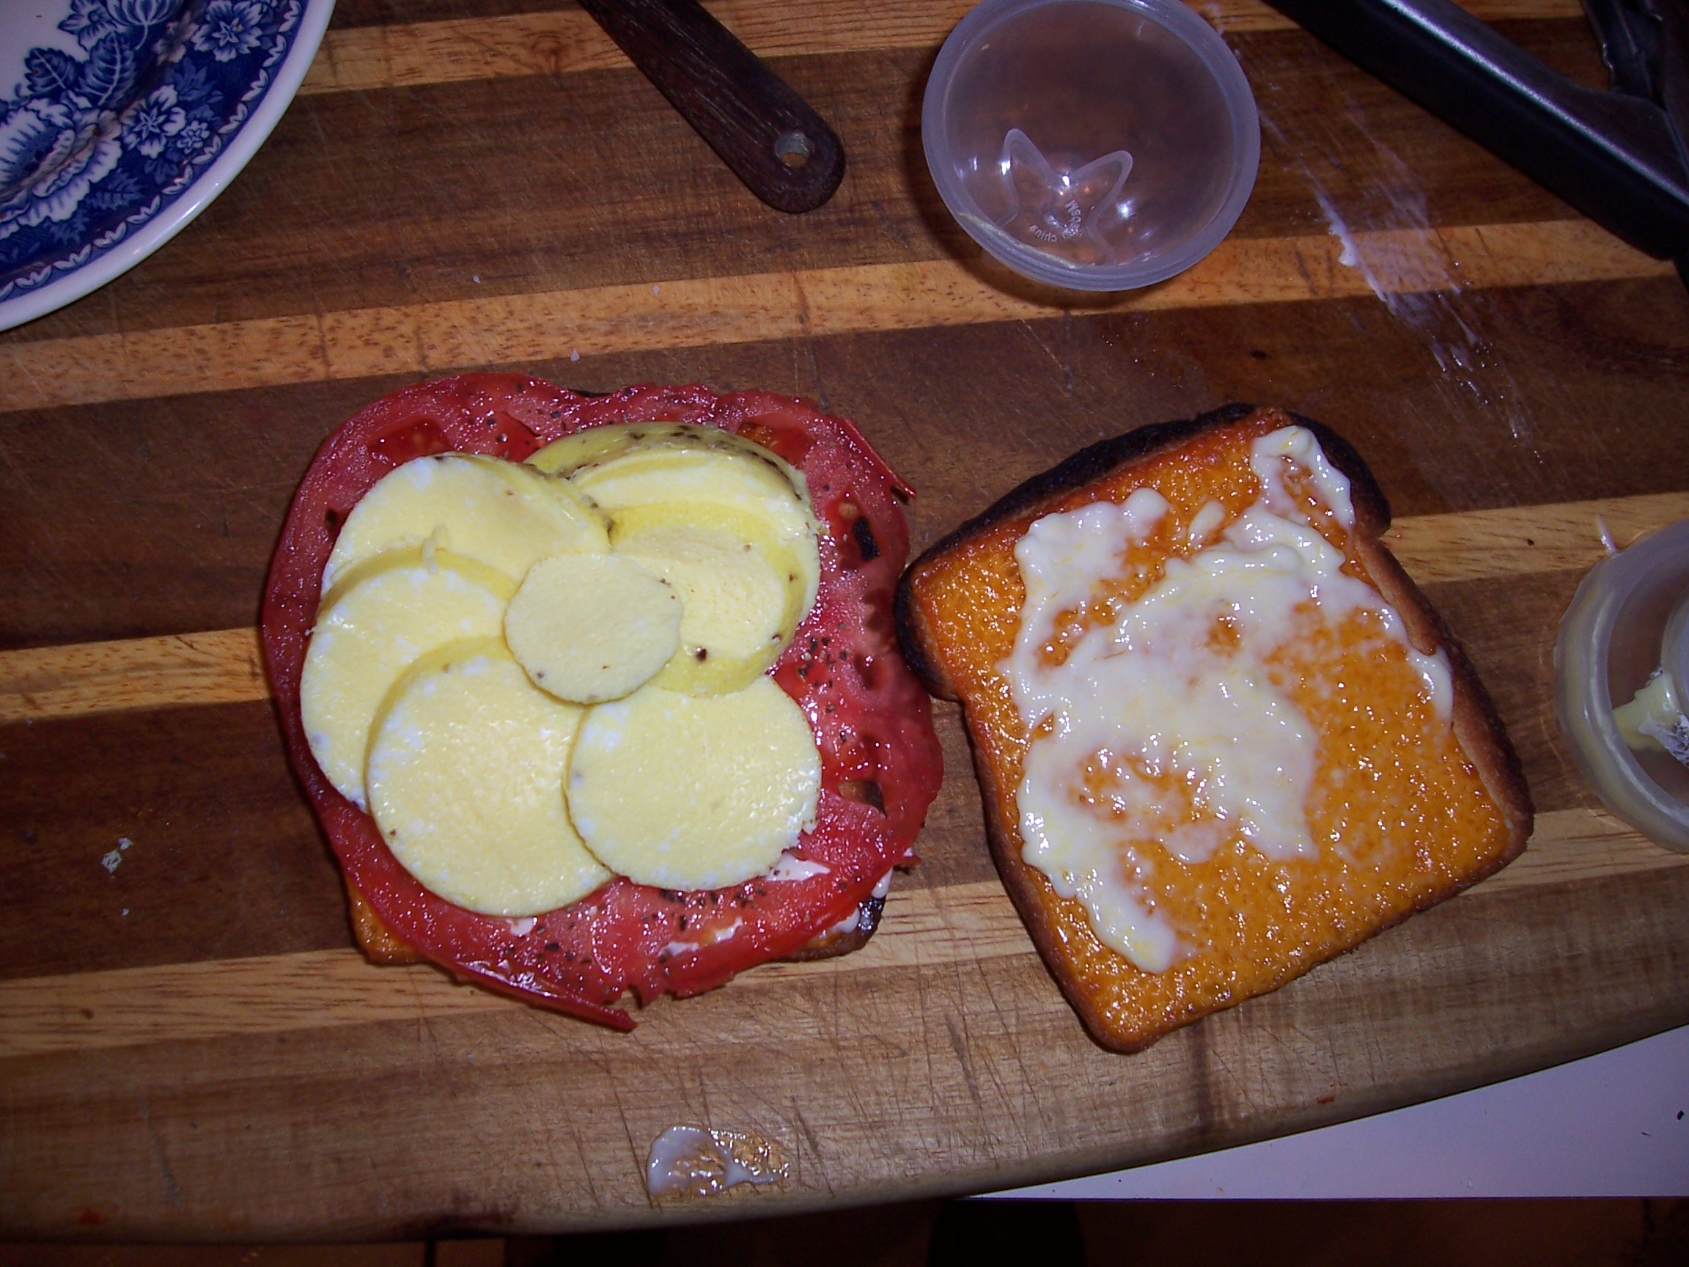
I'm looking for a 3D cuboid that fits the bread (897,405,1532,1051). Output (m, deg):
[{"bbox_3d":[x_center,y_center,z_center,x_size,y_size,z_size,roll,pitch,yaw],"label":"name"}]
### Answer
[{"bbox_3d":[0.077,0.013,0.353,0.112,0.017,0.121,-23,83,-7],"label":"bread"}]

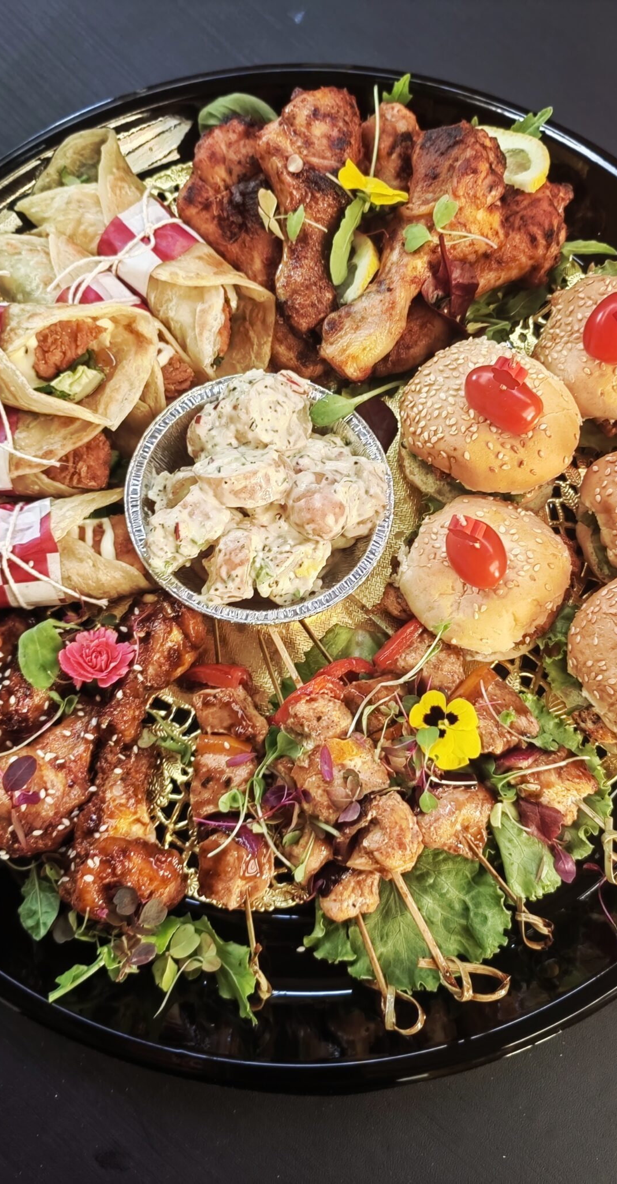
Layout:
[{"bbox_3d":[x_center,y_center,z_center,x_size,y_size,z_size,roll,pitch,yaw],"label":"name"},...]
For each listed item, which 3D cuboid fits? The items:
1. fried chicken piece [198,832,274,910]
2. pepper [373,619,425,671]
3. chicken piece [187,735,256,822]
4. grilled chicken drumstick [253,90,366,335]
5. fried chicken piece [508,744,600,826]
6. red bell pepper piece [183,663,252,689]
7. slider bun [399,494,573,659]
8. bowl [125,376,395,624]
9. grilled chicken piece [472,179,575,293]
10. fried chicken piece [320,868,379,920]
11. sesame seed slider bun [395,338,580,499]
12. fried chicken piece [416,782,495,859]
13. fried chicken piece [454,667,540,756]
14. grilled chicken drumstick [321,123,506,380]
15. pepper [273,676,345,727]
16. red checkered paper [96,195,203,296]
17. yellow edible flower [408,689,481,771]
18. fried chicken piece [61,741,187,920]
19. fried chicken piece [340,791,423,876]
[{"bbox_3d":[-0.029,0.111,0.369,0.031,0.028,0.027,2,76,1],"label":"fried chicken piece"},{"bbox_3d":[0.035,0.019,0.351,0.024,0.010,0.010,-41,80,-10],"label":"pepper"},{"bbox_3d":[-0.036,0.077,0.384,0.027,0.025,0.033,5,77,0],"label":"chicken piece"},{"bbox_3d":[0.001,-0.173,0.416,0.047,0.043,0.114,2,76,1],"label":"grilled chicken drumstick"},{"bbox_3d":[0.101,0.079,0.380,0.035,0.025,0.032,30,78,5],"label":"fried chicken piece"},{"bbox_3d":[-0.038,0.035,0.386,0.029,0.013,0.012,4,76,2],"label":"red bell pepper piece"},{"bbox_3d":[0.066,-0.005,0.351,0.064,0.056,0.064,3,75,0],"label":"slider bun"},{"bbox_3d":[-0.021,-0.036,0.401,0.112,0.040,0.111,0,77,-1],"label":"bowl"},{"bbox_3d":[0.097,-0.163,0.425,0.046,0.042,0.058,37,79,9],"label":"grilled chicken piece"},{"bbox_3d":[0.017,0.122,0.375,0.023,0.023,0.023,-14,78,-5],"label":"fried chicken piece"},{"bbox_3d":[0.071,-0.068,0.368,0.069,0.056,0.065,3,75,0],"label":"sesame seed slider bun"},{"bbox_3d":[0.060,0.093,0.377,0.032,0.026,0.029,30,78,5],"label":"fried chicken piece"},{"bbox_3d":[0.071,0.045,0.348,0.030,0.025,0.033,-30,78,-8],"label":"fried chicken piece"},{"bbox_3d":[0.047,-0.151,0.408,0.046,0.043,0.121,24,77,6],"label":"grilled chicken drumstick"},{"bbox_3d":[0.000,0.044,0.373,0.034,0.014,0.012,-30,77,-7],"label":"pepper"},{"bbox_3d":[-0.073,-0.158,0.422,0.036,0.032,0.032,-41,79,-9],"label":"red checkered paper"},{"bbox_3d":[0.049,0.049,0.330,0.025,0.010,0.029,2,75,0],"label":"yellow edible flower"},{"bbox_3d":[-0.074,0.095,0.371,0.043,0.036,0.071,15,77,2],"label":"fried chicken piece"},{"bbox_3d":[0.026,0.088,0.336,0.030,0.025,0.032,41,78,9],"label":"fried chicken piece"}]

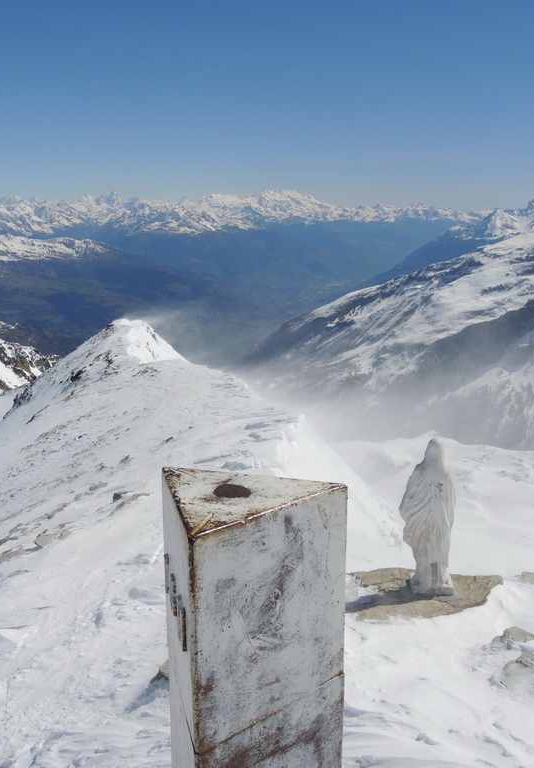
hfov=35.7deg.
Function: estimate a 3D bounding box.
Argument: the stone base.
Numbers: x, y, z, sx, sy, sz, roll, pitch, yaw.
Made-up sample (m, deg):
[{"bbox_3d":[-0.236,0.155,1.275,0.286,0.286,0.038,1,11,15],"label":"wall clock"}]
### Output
[{"bbox_3d":[0.890,1.212,4.652,0.970,0.120,0.600,-1,12,-5],"label":"stone base"}]

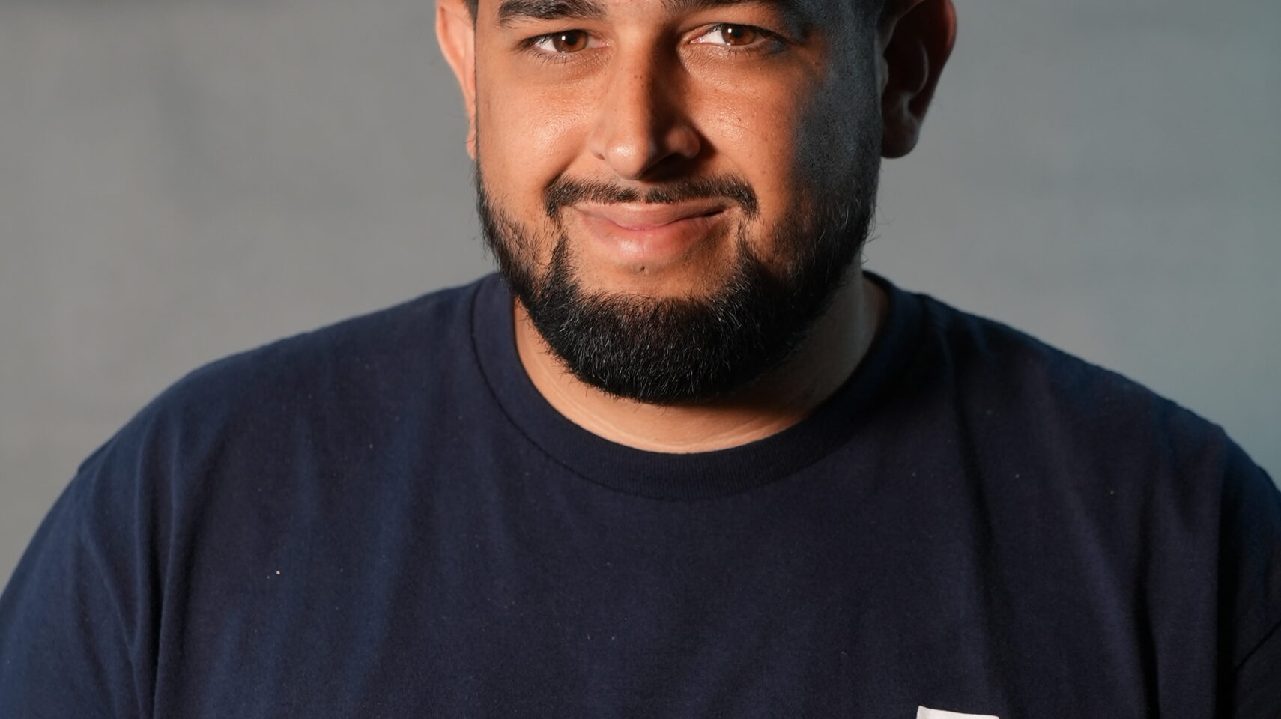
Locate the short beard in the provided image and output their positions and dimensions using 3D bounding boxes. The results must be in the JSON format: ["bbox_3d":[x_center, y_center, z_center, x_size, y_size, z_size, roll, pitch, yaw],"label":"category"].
[{"bbox_3d":[0.015,-0.033,1.450,0.152,0.099,0.108,-2,3,11],"label":"short beard"}]

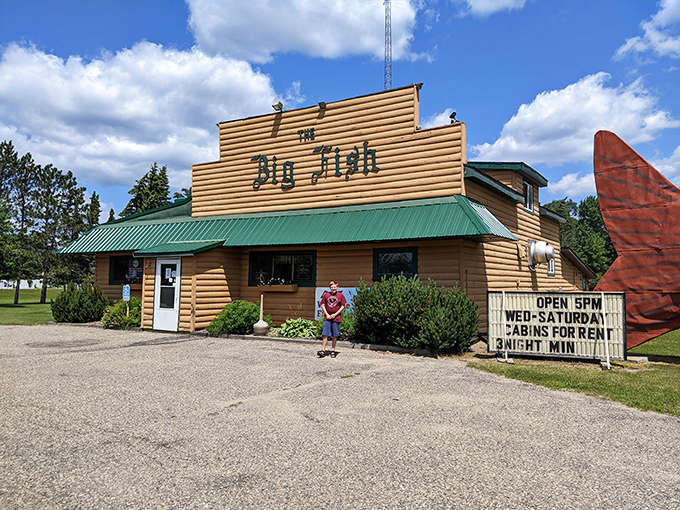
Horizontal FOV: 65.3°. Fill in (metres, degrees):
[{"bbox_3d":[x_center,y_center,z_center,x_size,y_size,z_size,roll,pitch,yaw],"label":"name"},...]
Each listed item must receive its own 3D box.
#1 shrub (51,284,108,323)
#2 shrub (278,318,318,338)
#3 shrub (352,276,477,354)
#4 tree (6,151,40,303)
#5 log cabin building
[{"bbox_3d":[-9.697,1.752,19.682,2.050,1.320,1.950,-2,-4,30],"label":"shrub"},{"bbox_3d":[-1.030,1.778,13.119,0.970,0.480,0.900,0,-3,0],"label":"shrub"},{"bbox_3d":[1.631,1.154,11.252,2.700,1.500,2.300,-2,-4,30],"label":"shrub"},{"bbox_3d":[-22.977,-1.969,38.682,2.700,11.000,2.700,-2,-4,30],"label":"tree"},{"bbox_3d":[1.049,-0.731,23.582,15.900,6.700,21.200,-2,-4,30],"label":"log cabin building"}]

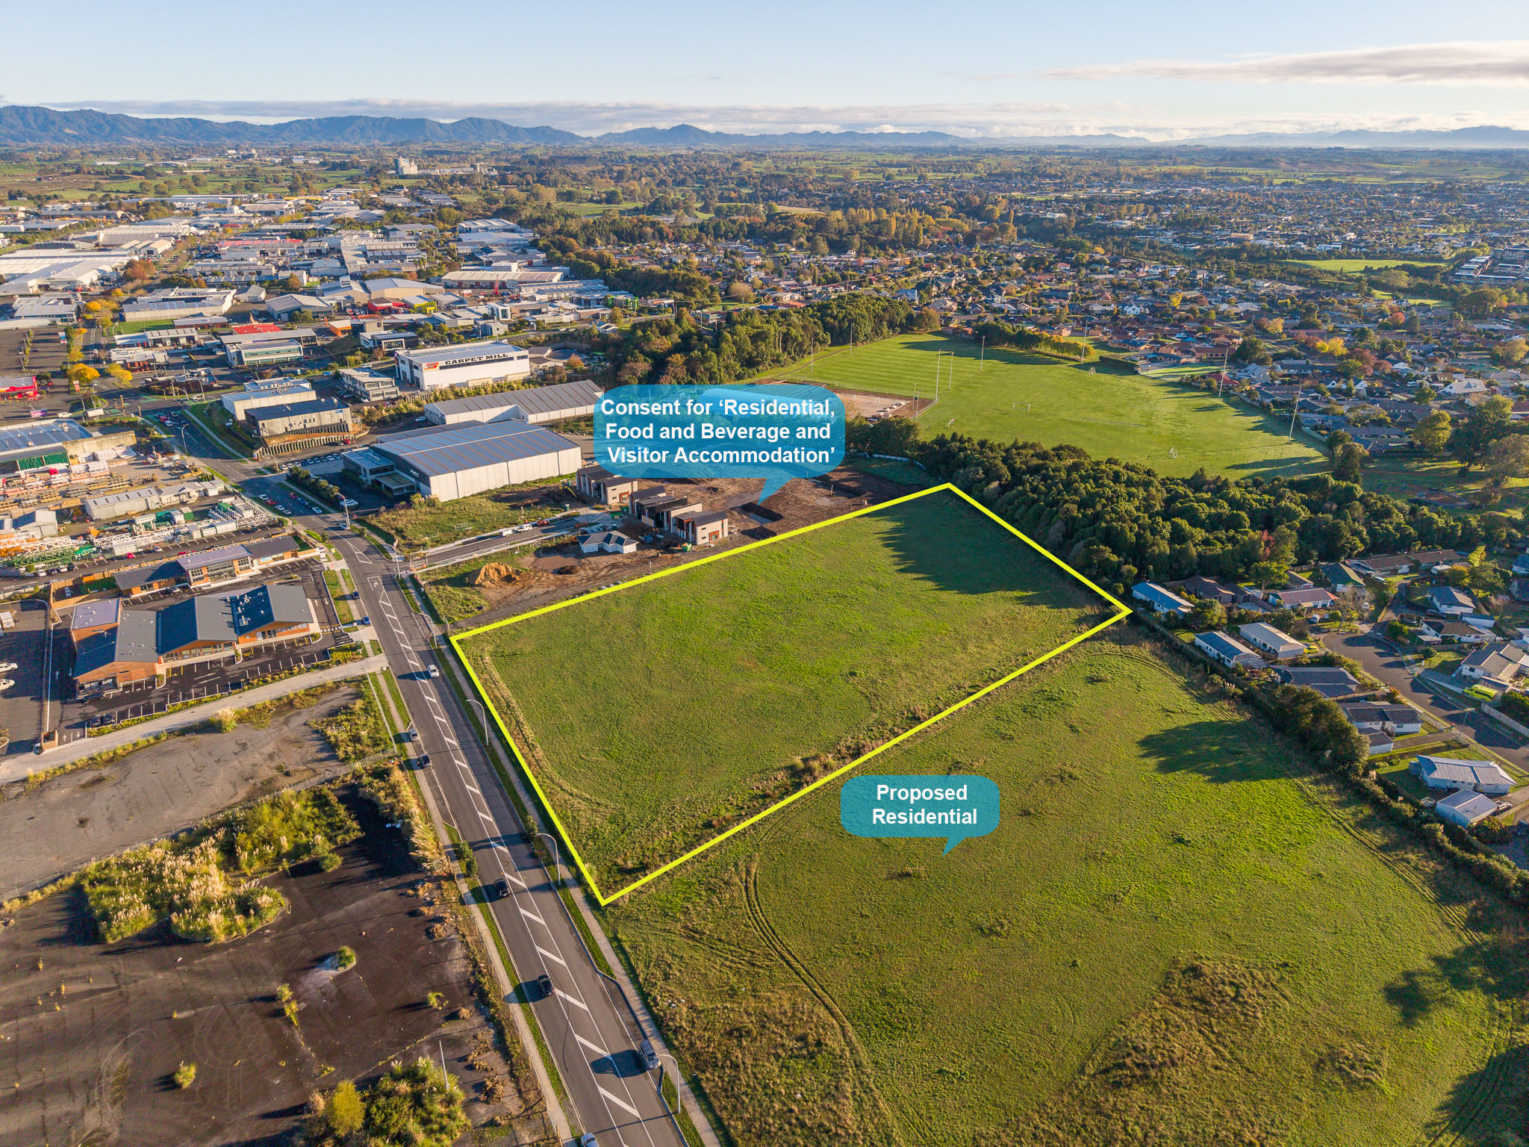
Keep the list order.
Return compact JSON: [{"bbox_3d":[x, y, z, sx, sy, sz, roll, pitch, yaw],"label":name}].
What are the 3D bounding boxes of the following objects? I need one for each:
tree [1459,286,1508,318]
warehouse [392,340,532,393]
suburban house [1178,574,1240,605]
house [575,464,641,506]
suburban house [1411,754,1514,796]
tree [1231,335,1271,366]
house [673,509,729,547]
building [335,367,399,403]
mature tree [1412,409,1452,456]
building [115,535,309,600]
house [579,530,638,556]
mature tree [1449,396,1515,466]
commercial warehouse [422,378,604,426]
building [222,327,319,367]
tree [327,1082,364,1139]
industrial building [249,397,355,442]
[{"bbox_3d":[505.600,-189.794,747.643,26.000,20.000,24.000,0,22,0],"label":"tree"},{"bbox_3d":[-155.340,-108.340,547.410,55.960,12.610,36.480,-16,27,-34],"label":"warehouse"},{"bbox_3d":[123.700,3.674,294.343,13.500,4.600,12.000,-7,23,-16],"label":"suburban house"},{"bbox_3d":[-56.750,-32.690,382.890,12.200,7.500,23.400,-16,27,-34],"label":"house"},{"bbox_3d":[141.070,40.010,214.030,15.630,4.360,8.530,4,22,9],"label":"suburban house"},{"bbox_3d":[279.430,-127.560,608.190,20.910,17.760,20.910,0,22,0],"label":"tree"},{"bbox_3d":[-20.280,-15.670,341.530,12.300,7.300,12.600,-16,27,-34],"label":"house"},{"bbox_3d":[-191.616,-92.305,513.989,15.800,8.200,45.000,-17,28,-36],"label":"building"},{"bbox_3d":[272.820,-57.420,434.220,14.010,19.080,14.010,0,22,0],"label":"mature tree"},{"bbox_3d":[-160.281,-2.606,307.869,47.700,6.000,15.300,-17,28,-35],"label":"building"},{"bbox_3d":[-49.189,-9.550,327.249,14.800,4.200,15.800,-17,28,-36],"label":"house"},{"bbox_3d":[282.460,-55.770,418.780,21.310,27.710,21.310,0,22,0],"label":"mature tree"},{"bbox_3d":[-110.241,-78.151,490.179,80.000,8.000,39.500,-17,28,-36],"label":"commercial warehouse"},{"bbox_3d":[-279.770,-128.690,602.590,47.750,8.310,56.820,-14,26,-30],"label":"building"},{"bbox_3d":[-52.600,67.369,133.376,4.100,8.400,4.100,0,22,0],"label":"tree"},{"bbox_3d":[-198.319,-65.405,451.700,37.200,9.700,25.000,-17,28,-36],"label":"industrial building"}]

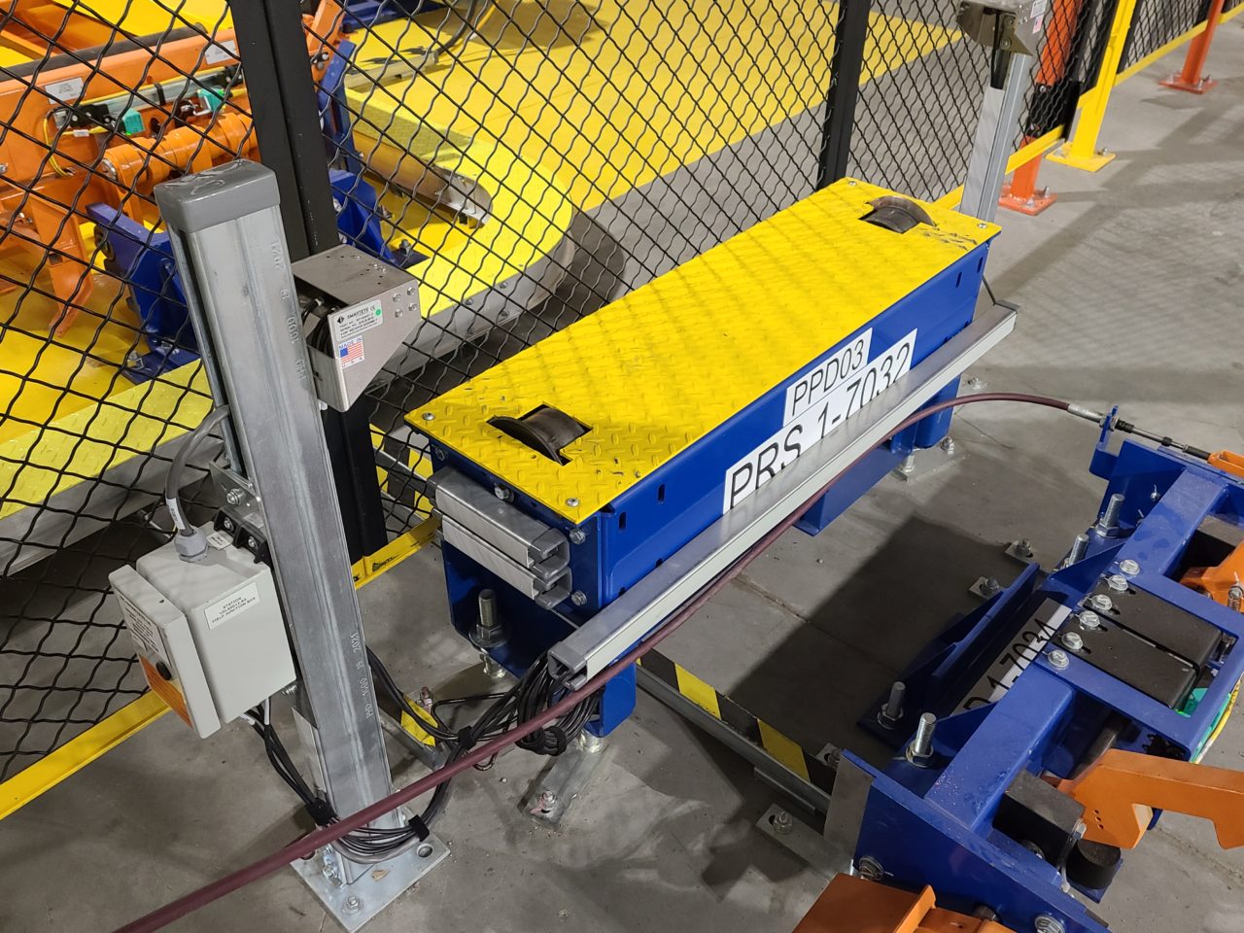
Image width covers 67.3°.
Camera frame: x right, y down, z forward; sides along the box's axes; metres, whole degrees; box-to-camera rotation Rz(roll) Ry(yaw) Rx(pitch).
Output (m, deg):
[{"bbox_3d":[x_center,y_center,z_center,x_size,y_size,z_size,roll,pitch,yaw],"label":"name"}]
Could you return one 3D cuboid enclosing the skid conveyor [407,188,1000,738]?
[{"bbox_3d":[0.211,-0.085,1.614,0.331,0.437,1.165,28,44,32],"label":"skid conveyor"}]

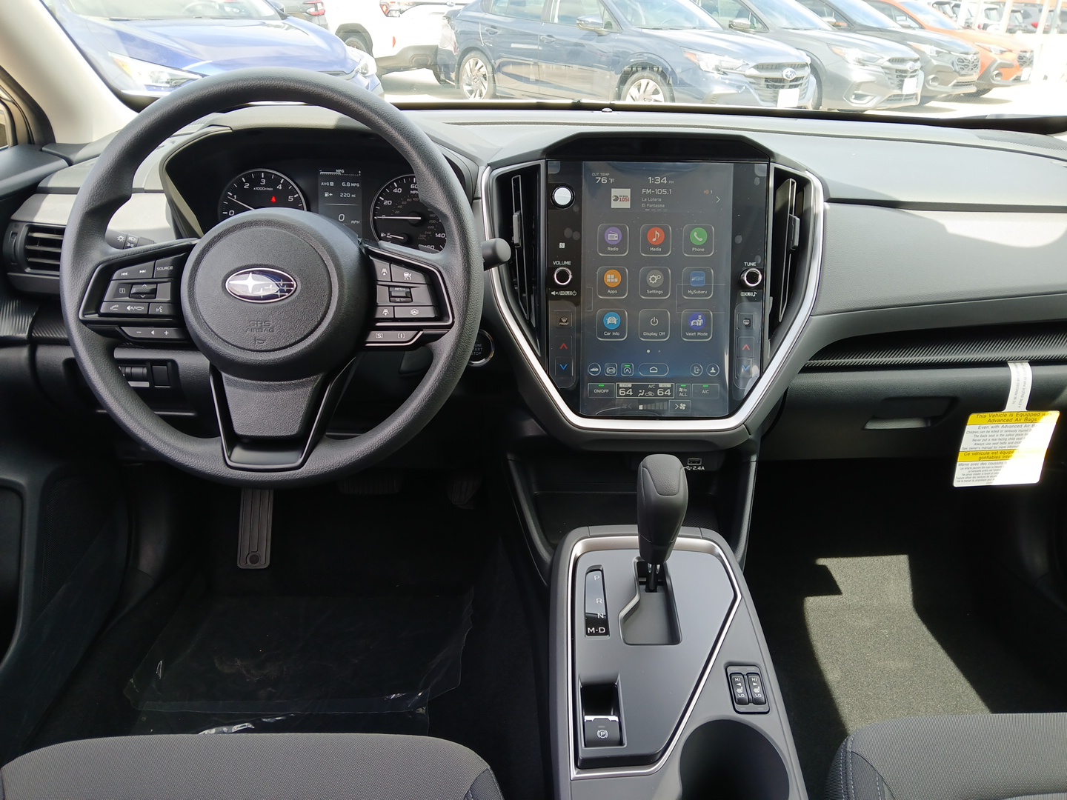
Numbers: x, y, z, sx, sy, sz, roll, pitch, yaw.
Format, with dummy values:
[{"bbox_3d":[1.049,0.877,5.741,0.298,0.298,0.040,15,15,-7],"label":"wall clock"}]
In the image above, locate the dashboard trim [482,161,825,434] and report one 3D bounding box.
[{"bbox_3d":[0.124,-0.106,0.824,0.346,0.274,0.050,1,2,0],"label":"dashboard trim"}]

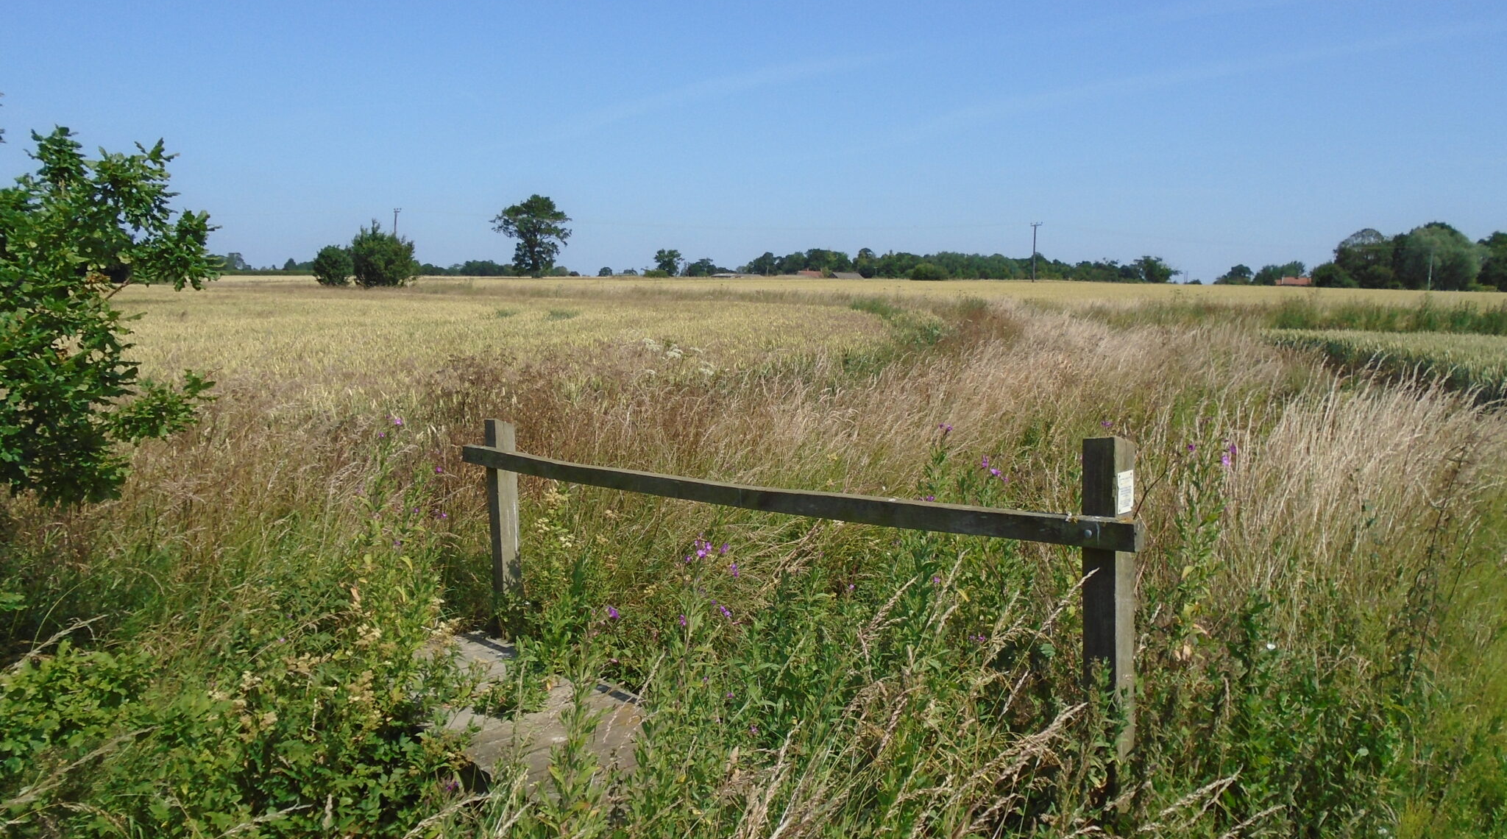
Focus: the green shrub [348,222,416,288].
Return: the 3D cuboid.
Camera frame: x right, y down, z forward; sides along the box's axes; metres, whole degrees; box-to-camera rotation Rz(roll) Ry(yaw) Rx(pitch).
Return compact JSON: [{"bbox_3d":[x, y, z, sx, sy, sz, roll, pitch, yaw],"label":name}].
[{"bbox_3d":[-23.226,-10.208,71.000,4.280,4.470,4.070,-2,8,-18],"label":"green shrub"}]

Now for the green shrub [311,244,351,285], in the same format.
[{"bbox_3d":[-27.221,-9.816,73.000,2.730,3.070,2.730,-2,8,-20],"label":"green shrub"}]

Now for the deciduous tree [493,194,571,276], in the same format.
[{"bbox_3d":[-36.273,-29.819,185.000,12.700,14.060,12.320,-1,7,-11],"label":"deciduous tree"}]

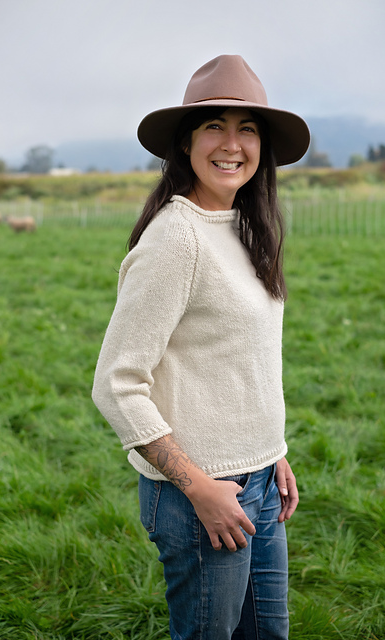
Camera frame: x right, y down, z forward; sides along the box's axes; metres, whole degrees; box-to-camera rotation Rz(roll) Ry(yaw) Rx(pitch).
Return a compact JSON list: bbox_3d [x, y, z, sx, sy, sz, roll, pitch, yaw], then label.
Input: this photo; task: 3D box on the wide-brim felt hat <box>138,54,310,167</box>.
[{"bbox_3d":[0.063,-0.412,1.820,0.330,0.155,0.350,3,-10,-6],"label":"wide-brim felt hat"}]

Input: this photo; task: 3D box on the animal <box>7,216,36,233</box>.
[{"bbox_3d":[-4.809,-2.657,26.500,0.850,0.520,0.360,-1,9,-8],"label":"animal"}]

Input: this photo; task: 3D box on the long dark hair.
[{"bbox_3d":[0.031,-0.238,1.830,0.290,0.390,0.250,-2,9,-14],"label":"long dark hair"}]

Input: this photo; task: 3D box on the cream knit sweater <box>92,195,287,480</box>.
[{"bbox_3d":[0.026,0.019,1.870,0.320,0.540,0.460,6,11,35],"label":"cream knit sweater"}]

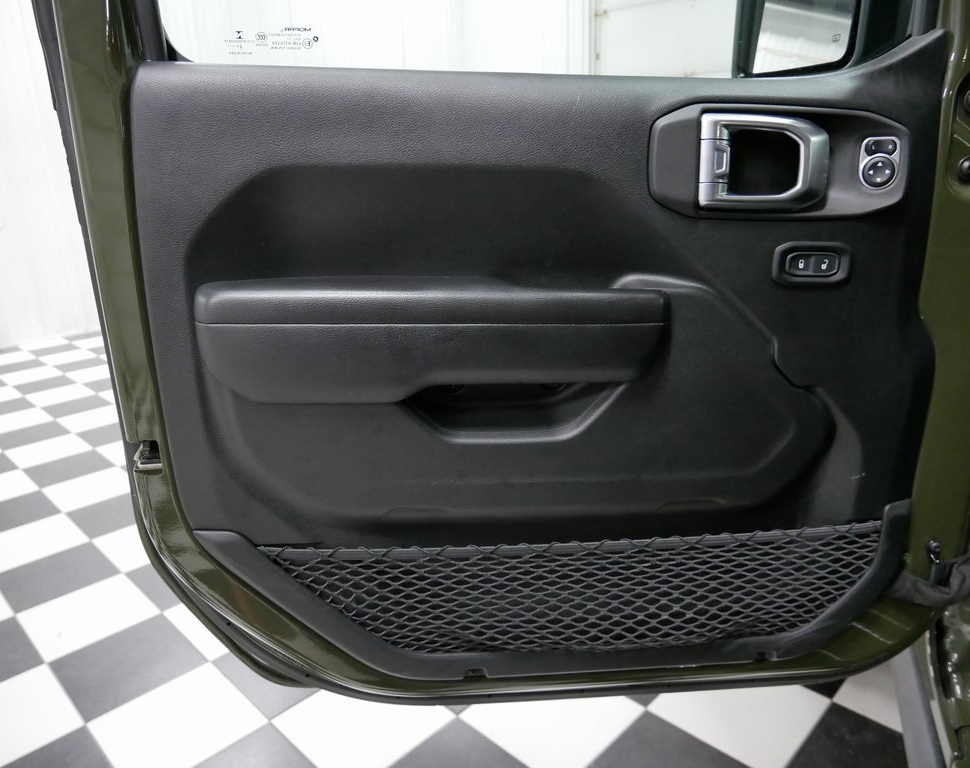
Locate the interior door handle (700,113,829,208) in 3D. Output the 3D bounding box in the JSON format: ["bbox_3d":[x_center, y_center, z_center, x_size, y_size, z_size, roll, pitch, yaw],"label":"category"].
[{"bbox_3d":[0.297,-0.238,0.763,0.133,0.097,0.035,-4,18,-5],"label":"interior door handle"}]

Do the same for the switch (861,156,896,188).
[{"bbox_3d":[0.429,-0.231,0.774,0.034,0.034,0.013,-1,18,4],"label":"switch"}]

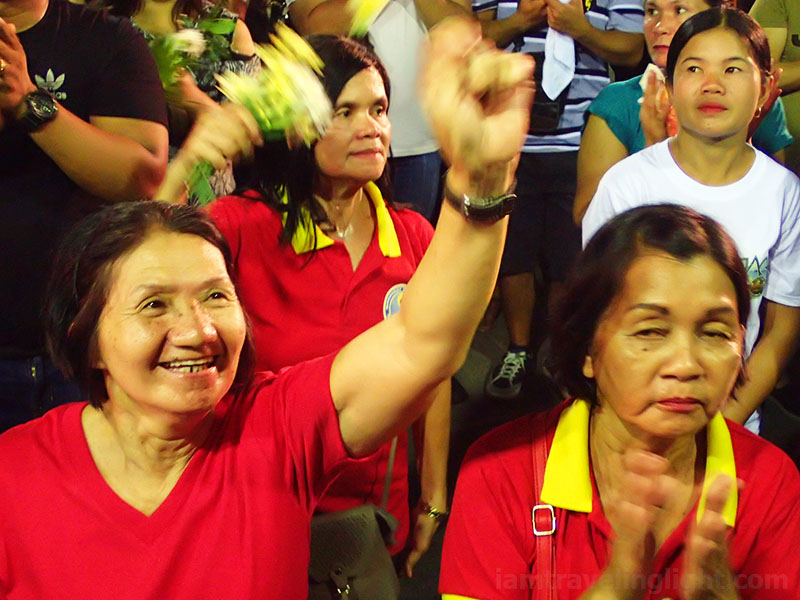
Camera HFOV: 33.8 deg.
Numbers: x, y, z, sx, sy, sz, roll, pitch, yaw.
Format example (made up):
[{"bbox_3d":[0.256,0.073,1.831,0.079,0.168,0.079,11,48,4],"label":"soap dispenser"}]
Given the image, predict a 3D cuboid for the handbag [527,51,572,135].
[{"bbox_3d":[0.408,-0.586,3.720,0.180,0.235,0.080,3,24,7],"label":"handbag"}]

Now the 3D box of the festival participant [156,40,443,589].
[{"bbox_3d":[-0.140,0.324,2.201,0.490,1.530,0.340,-12,27,-25],"label":"festival participant"}]

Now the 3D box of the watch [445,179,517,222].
[{"bbox_3d":[0.072,-0.088,1.131,0.058,0.028,0.052,7,35,3],"label":"watch"}]

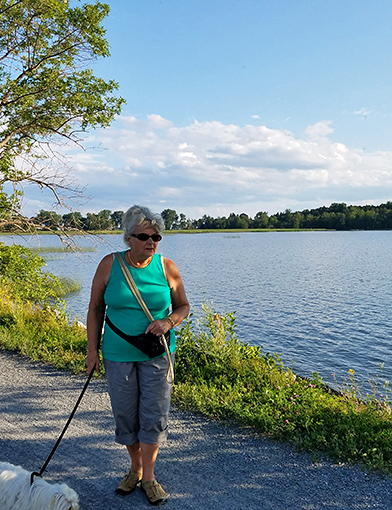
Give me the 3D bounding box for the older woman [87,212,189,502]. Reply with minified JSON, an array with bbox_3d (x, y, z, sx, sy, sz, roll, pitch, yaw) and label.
[{"bbox_3d":[-0.322,0.526,2.830,0.560,1.590,0.400,-1,3,-10],"label":"older woman"}]

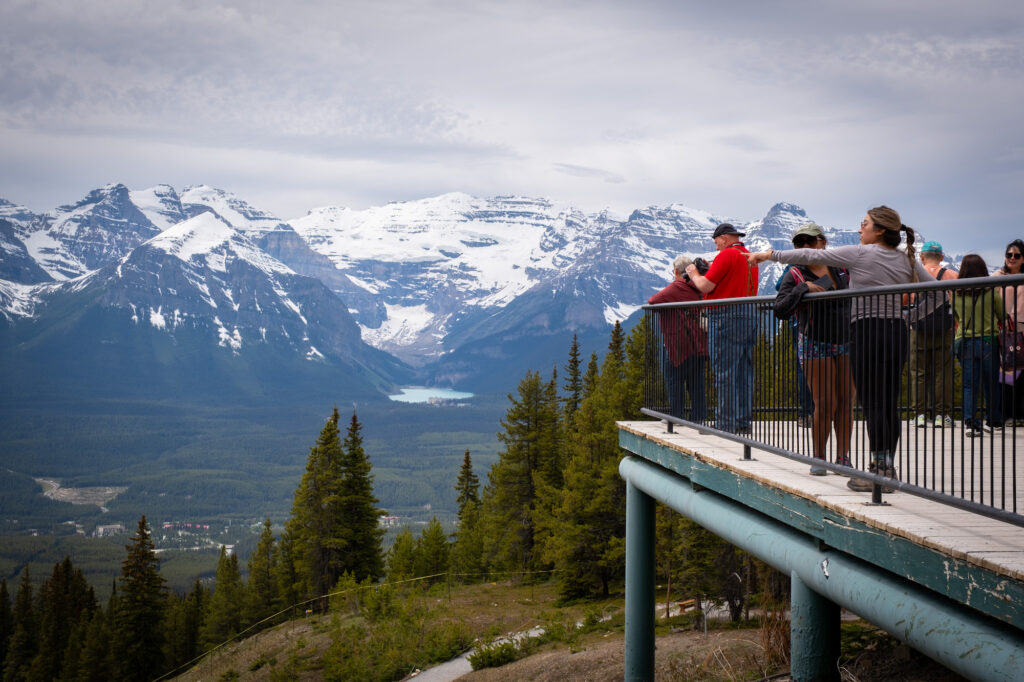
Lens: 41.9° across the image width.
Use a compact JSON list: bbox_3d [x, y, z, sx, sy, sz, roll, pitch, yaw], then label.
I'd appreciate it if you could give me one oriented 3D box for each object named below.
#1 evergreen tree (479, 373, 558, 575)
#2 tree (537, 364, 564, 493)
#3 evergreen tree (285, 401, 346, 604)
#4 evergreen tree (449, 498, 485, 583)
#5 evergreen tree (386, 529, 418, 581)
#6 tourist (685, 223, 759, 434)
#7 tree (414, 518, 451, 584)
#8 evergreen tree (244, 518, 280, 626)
[{"bbox_3d":[0.303,5.354,54.000,3.200,8.320,3.200,0,0,0],"label":"evergreen tree"},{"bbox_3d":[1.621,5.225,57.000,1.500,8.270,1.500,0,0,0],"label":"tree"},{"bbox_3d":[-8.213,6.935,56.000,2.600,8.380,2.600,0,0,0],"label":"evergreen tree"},{"bbox_3d":[-1.839,8.102,54.000,1.500,3.480,1.500,0,0,0],"label":"evergreen tree"},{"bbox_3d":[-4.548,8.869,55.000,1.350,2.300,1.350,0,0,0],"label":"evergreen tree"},{"bbox_3d":[1.780,-0.110,11.300,0.620,1.770,0.560,0,1,35],"label":"tourist"},{"bbox_3d":[-3.212,8.546,54.000,1.450,2.750,1.450,0,0,0],"label":"tree"},{"bbox_3d":[-10.993,10.264,59.000,1.750,4.860,1.750,0,0,0],"label":"evergreen tree"}]

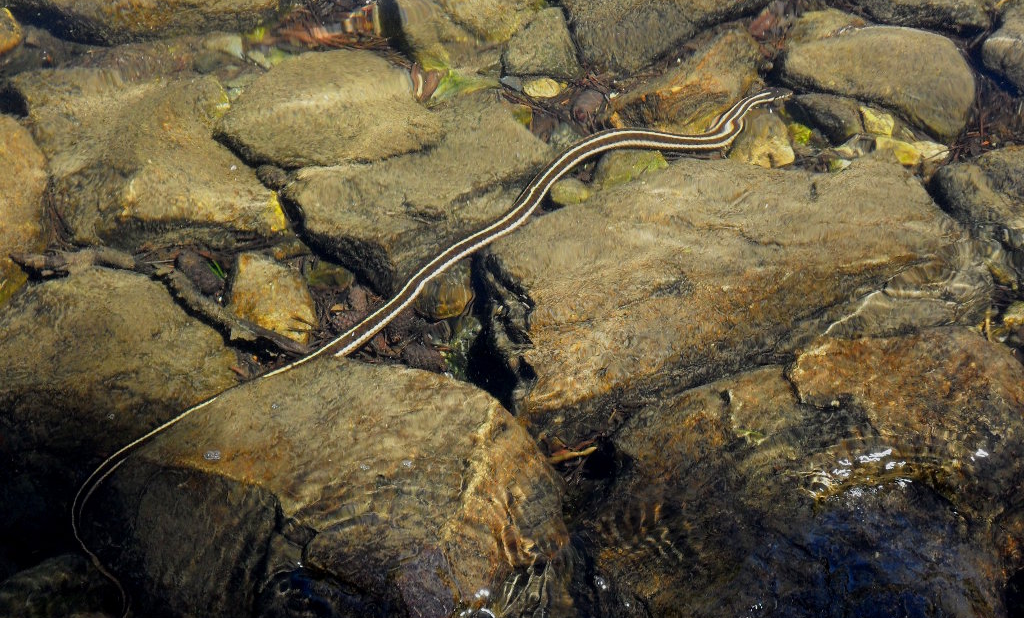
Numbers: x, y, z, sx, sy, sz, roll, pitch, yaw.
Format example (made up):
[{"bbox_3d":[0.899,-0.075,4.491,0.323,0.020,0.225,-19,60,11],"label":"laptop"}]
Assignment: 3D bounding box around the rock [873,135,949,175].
[{"bbox_3d":[0.368,-0.142,1.720,0.069,0.027,0.038,11,46,11],"label":"rock"}]

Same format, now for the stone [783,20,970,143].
[{"bbox_3d":[0.352,-0.220,1.798,0.184,0.090,0.123,9,46,8],"label":"stone"}]

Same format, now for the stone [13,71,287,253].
[{"bbox_3d":[-0.340,-0.141,1.747,0.254,0.120,0.193,9,46,8],"label":"stone"}]

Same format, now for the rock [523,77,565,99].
[{"bbox_3d":[0.030,-0.215,1.807,0.041,0.020,0.028,0,45,0],"label":"rock"}]

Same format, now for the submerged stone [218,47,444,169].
[{"bbox_3d":[-0.174,-0.193,1.785,0.218,0.080,0.133,4,45,4],"label":"submerged stone"}]

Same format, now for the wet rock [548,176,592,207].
[{"bbox_3d":[0.053,-0.107,1.700,0.040,0.027,0.029,0,45,0],"label":"wet rock"}]

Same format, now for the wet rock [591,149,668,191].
[{"bbox_3d":[0.109,-0.133,1.725,0.072,0.040,0.048,-9,46,-8],"label":"wet rock"}]

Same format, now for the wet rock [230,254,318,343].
[{"bbox_3d":[-0.205,-0.009,1.601,0.064,0.050,0.094,14,47,14],"label":"wet rock"}]

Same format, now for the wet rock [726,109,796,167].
[{"bbox_3d":[0.232,-0.161,1.739,0.062,0.045,0.065,0,45,0],"label":"wet rock"}]

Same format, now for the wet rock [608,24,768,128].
[{"bbox_3d":[0.170,-0.227,1.819,0.156,0.070,0.107,-18,48,-17],"label":"wet rock"}]

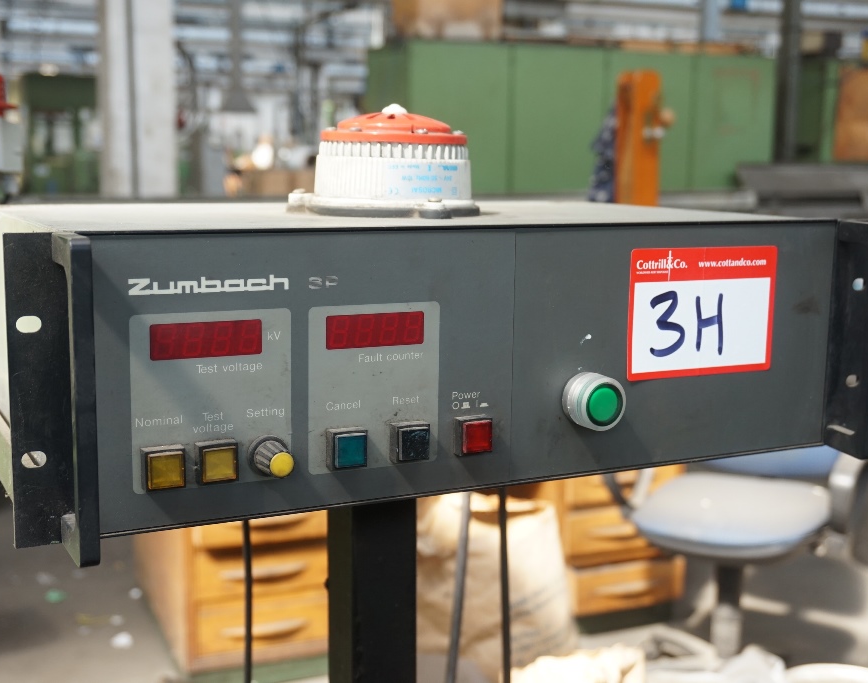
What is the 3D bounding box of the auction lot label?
[{"bbox_3d":[0.149,-0.016,0.609,0.100,0.071,0.001,-4,10,-26],"label":"auction lot label"}]

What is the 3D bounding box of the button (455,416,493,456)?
[{"bbox_3d":[0.020,0.047,0.552,0.018,0.018,0.009,-4,10,-26],"label":"button"}]

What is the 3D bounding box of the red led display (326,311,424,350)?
[{"bbox_3d":[-0.027,-0.005,0.525,0.050,0.016,0.004,-4,10,-26],"label":"red led display"}]

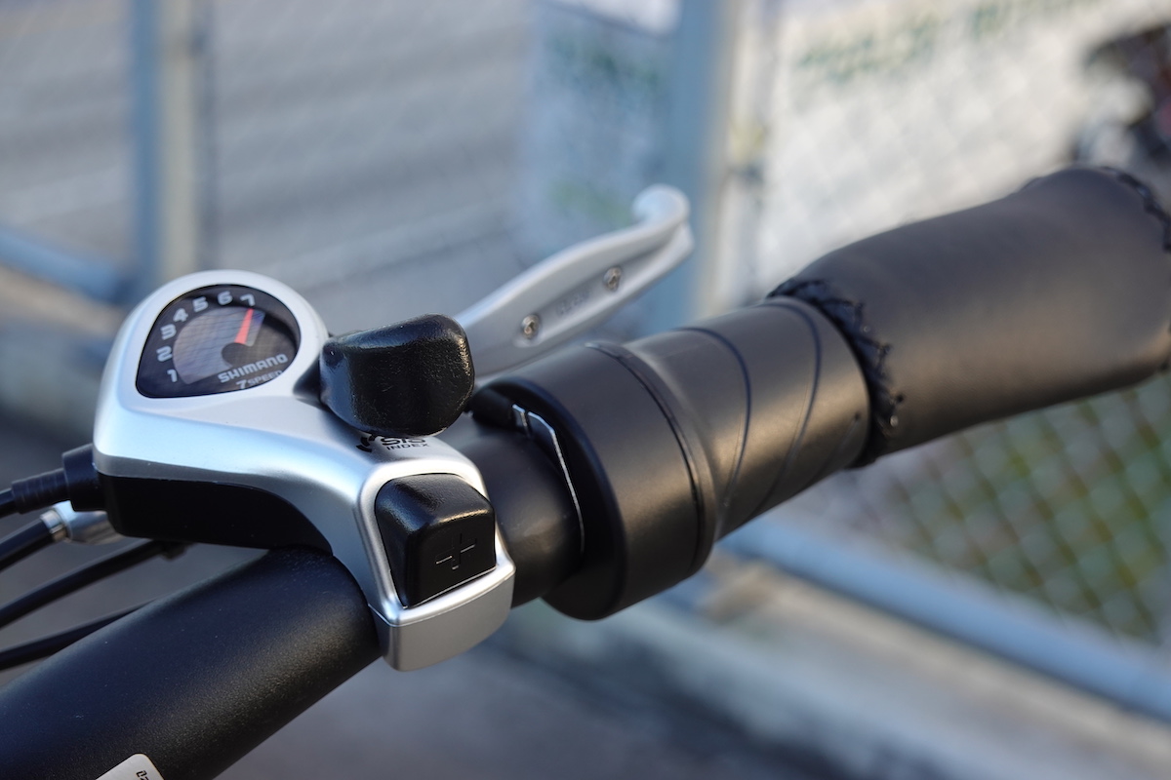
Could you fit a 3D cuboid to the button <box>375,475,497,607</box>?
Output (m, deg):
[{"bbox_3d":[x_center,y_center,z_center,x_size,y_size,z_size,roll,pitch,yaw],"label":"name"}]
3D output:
[{"bbox_3d":[-0.023,0.022,0.324,0.018,0.015,0.011,-23,40,-31],"label":"button"}]

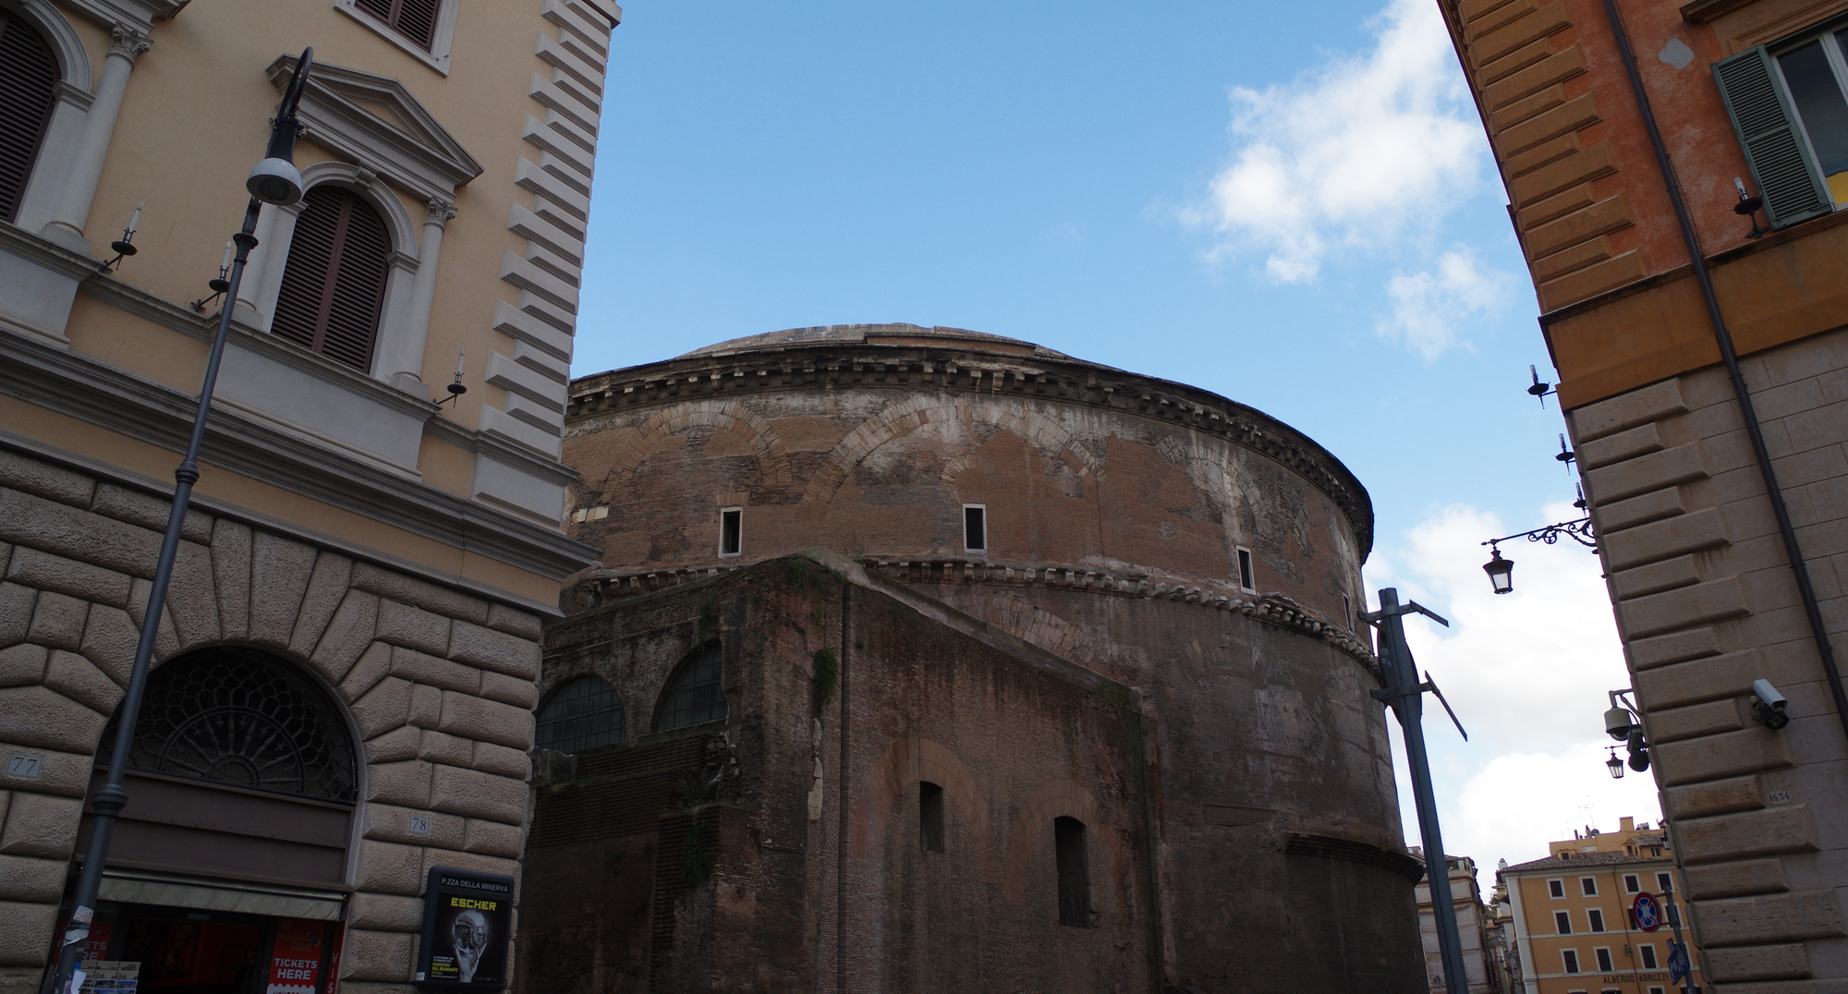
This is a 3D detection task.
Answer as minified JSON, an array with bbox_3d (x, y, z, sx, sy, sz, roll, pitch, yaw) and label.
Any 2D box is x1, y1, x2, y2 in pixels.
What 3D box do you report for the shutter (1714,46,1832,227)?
[{"bbox_3d":[9.200,-3.933,13.393,0.540,2.320,0.050,-20,-30,36],"label":"shutter"}]

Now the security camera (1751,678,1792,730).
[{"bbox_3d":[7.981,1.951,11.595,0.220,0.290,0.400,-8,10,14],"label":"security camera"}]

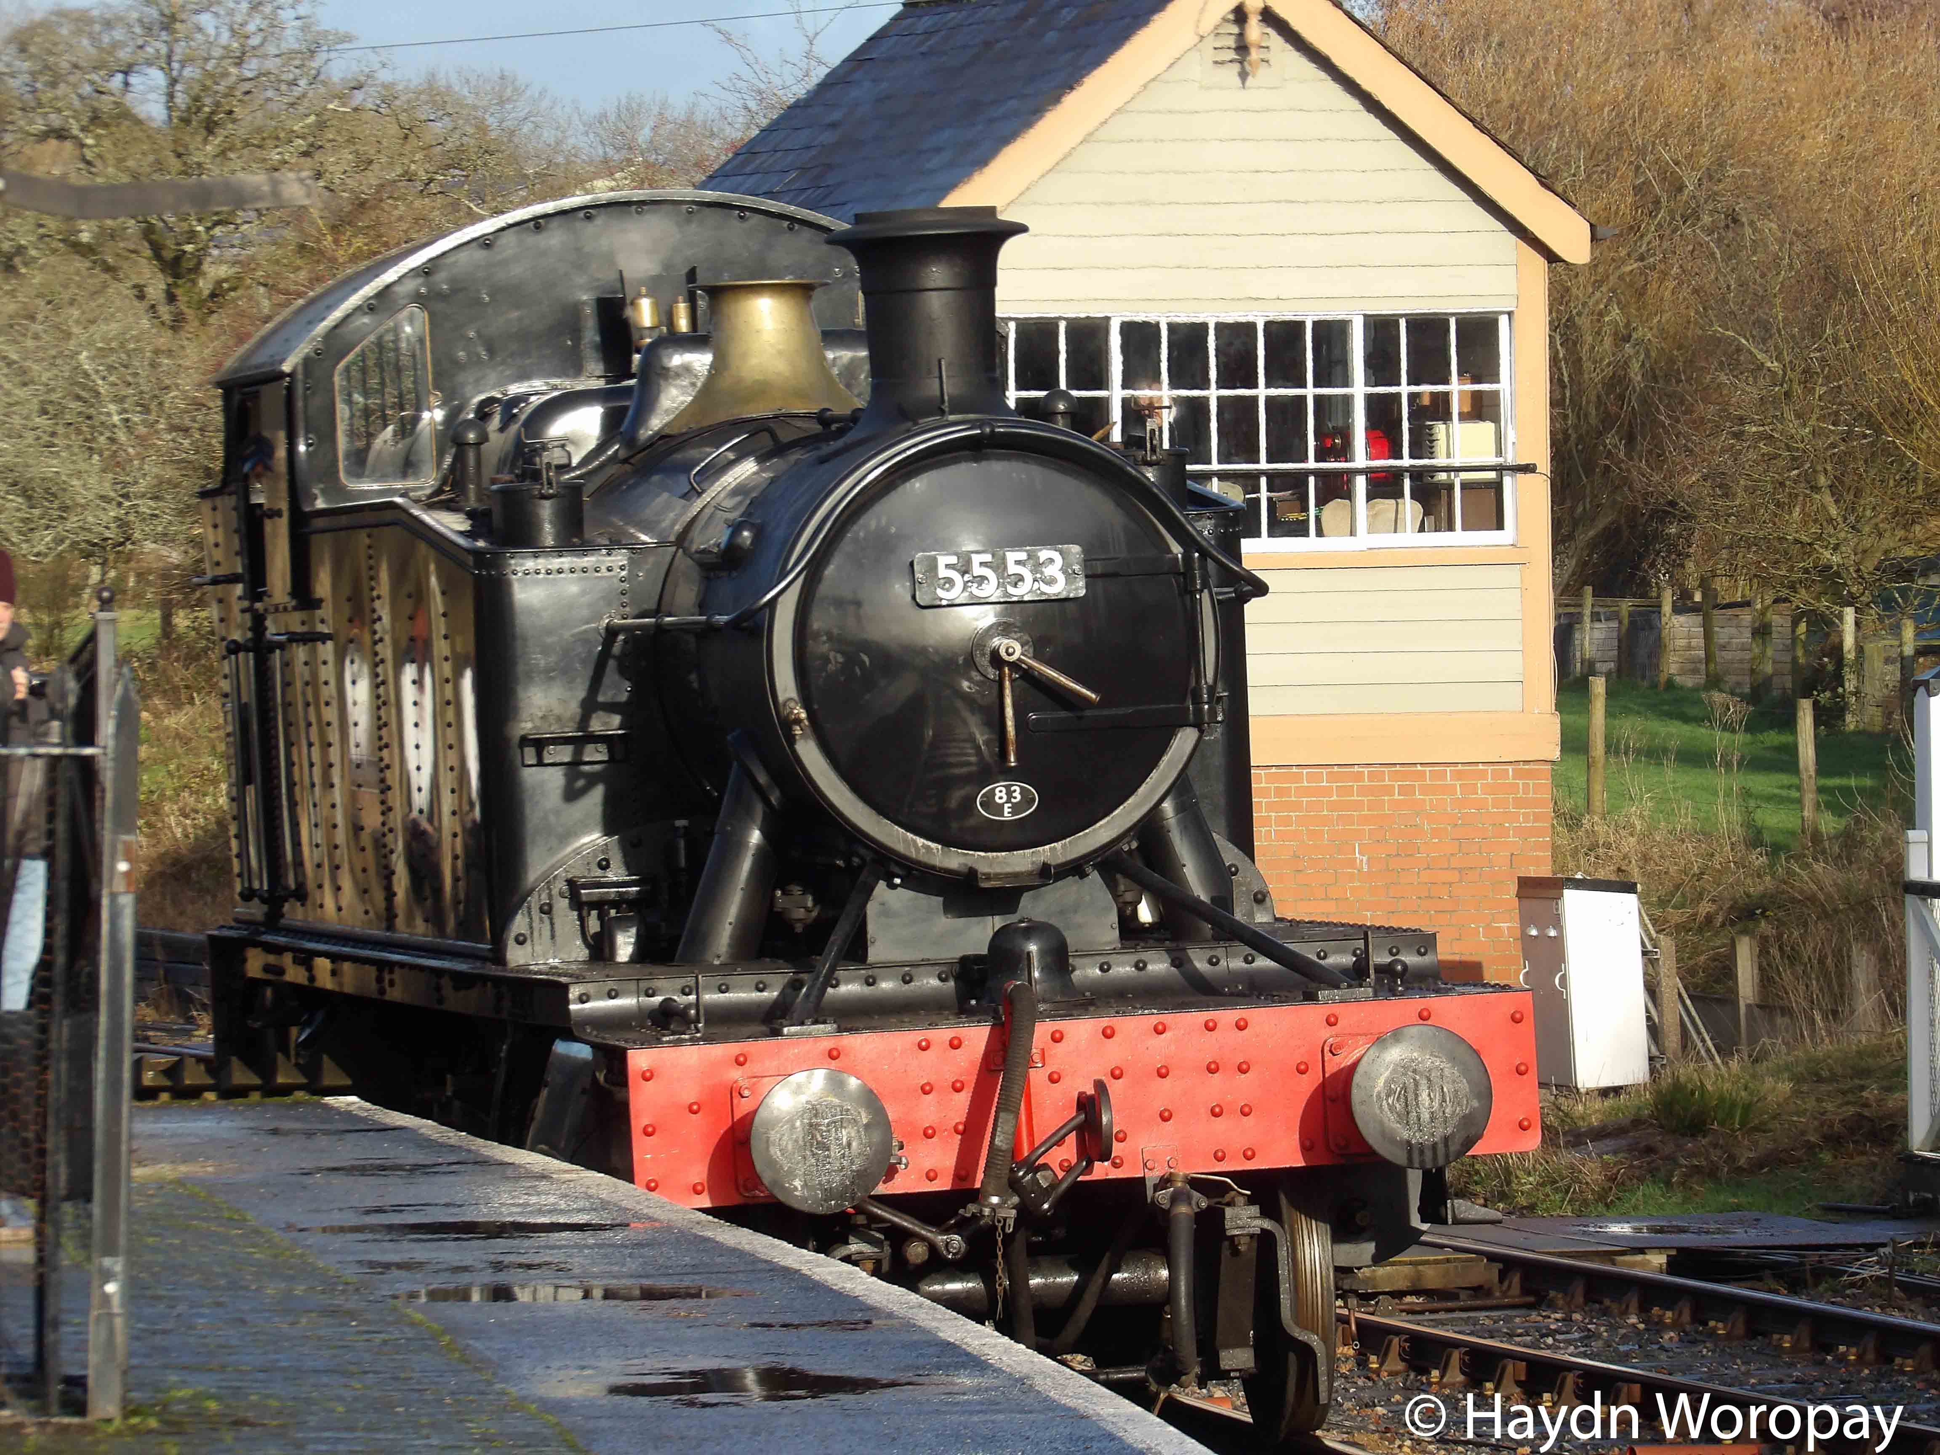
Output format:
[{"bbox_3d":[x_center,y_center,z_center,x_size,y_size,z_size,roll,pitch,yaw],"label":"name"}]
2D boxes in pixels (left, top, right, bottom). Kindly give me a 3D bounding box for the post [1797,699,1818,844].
[{"bbox_3d":[5.515,0.294,73.000,0.106,0.998,0.106,-2,0,0],"label":"post"}]

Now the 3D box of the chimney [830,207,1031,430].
[{"bbox_3d":[-0.106,-1.199,33.187,0.600,0.690,0.600,-3,1,0],"label":"chimney"}]

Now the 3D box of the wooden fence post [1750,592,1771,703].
[{"bbox_3d":[8.476,-0.861,119.000,0.211,1.187,0.211,0,0,0],"label":"wooden fence post"}]

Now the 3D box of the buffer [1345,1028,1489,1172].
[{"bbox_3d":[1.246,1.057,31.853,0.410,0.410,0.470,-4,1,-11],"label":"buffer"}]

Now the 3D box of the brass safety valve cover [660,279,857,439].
[{"bbox_3d":[-0.680,-1.229,36.587,0.700,0.505,0.660,-4,1,-11],"label":"brass safety valve cover"}]

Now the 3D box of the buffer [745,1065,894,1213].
[{"bbox_3d":[-0.462,1.159,31.275,0.408,0.408,0.500,-3,1,-12],"label":"buffer"}]

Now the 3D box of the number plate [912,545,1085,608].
[{"bbox_3d":[0.091,-0.448,32.769,0.500,0.154,0.025,-4,1,-11],"label":"number plate"}]

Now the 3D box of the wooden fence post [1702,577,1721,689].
[{"bbox_3d":[7.077,-0.901,106.000,0.100,1.064,0.100,-3,1,-6],"label":"wooden fence post"}]

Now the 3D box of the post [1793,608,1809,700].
[{"bbox_3d":[8.911,-0.780,119.000,0.138,1.024,0.138,0,0,0],"label":"post"}]

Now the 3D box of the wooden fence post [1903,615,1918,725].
[{"bbox_3d":[8.042,-0.438,95.000,0.100,0.993,0.100,-1,1,-6],"label":"wooden fence post"}]

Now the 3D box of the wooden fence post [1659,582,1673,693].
[{"bbox_3d":[7.455,-0.983,119.000,0.107,1.172,0.107,3,0,0],"label":"wooden fence post"}]

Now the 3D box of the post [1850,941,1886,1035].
[{"bbox_3d":[4.690,1.390,58.000,0.140,0.523,0.140,-1,1,-12],"label":"post"}]

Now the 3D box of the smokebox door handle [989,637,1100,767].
[{"bbox_3d":[0.219,-0.077,32.360,0.305,0.365,0.130,-3,1,-12],"label":"smokebox door handle"}]

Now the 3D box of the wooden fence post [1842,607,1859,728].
[{"bbox_3d":[7.773,-0.522,98.000,0.100,1.084,0.100,-1,1,-6],"label":"wooden fence post"}]

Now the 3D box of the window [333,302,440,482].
[{"bbox_3d":[-2.056,-1.162,38.983,0.340,0.630,0.040,-4,1,-11],"label":"window"}]

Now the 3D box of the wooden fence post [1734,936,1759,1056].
[{"bbox_3d":[4.200,1.455,60.000,0.118,0.672,0.118,-2,1,-12],"label":"wooden fence post"}]

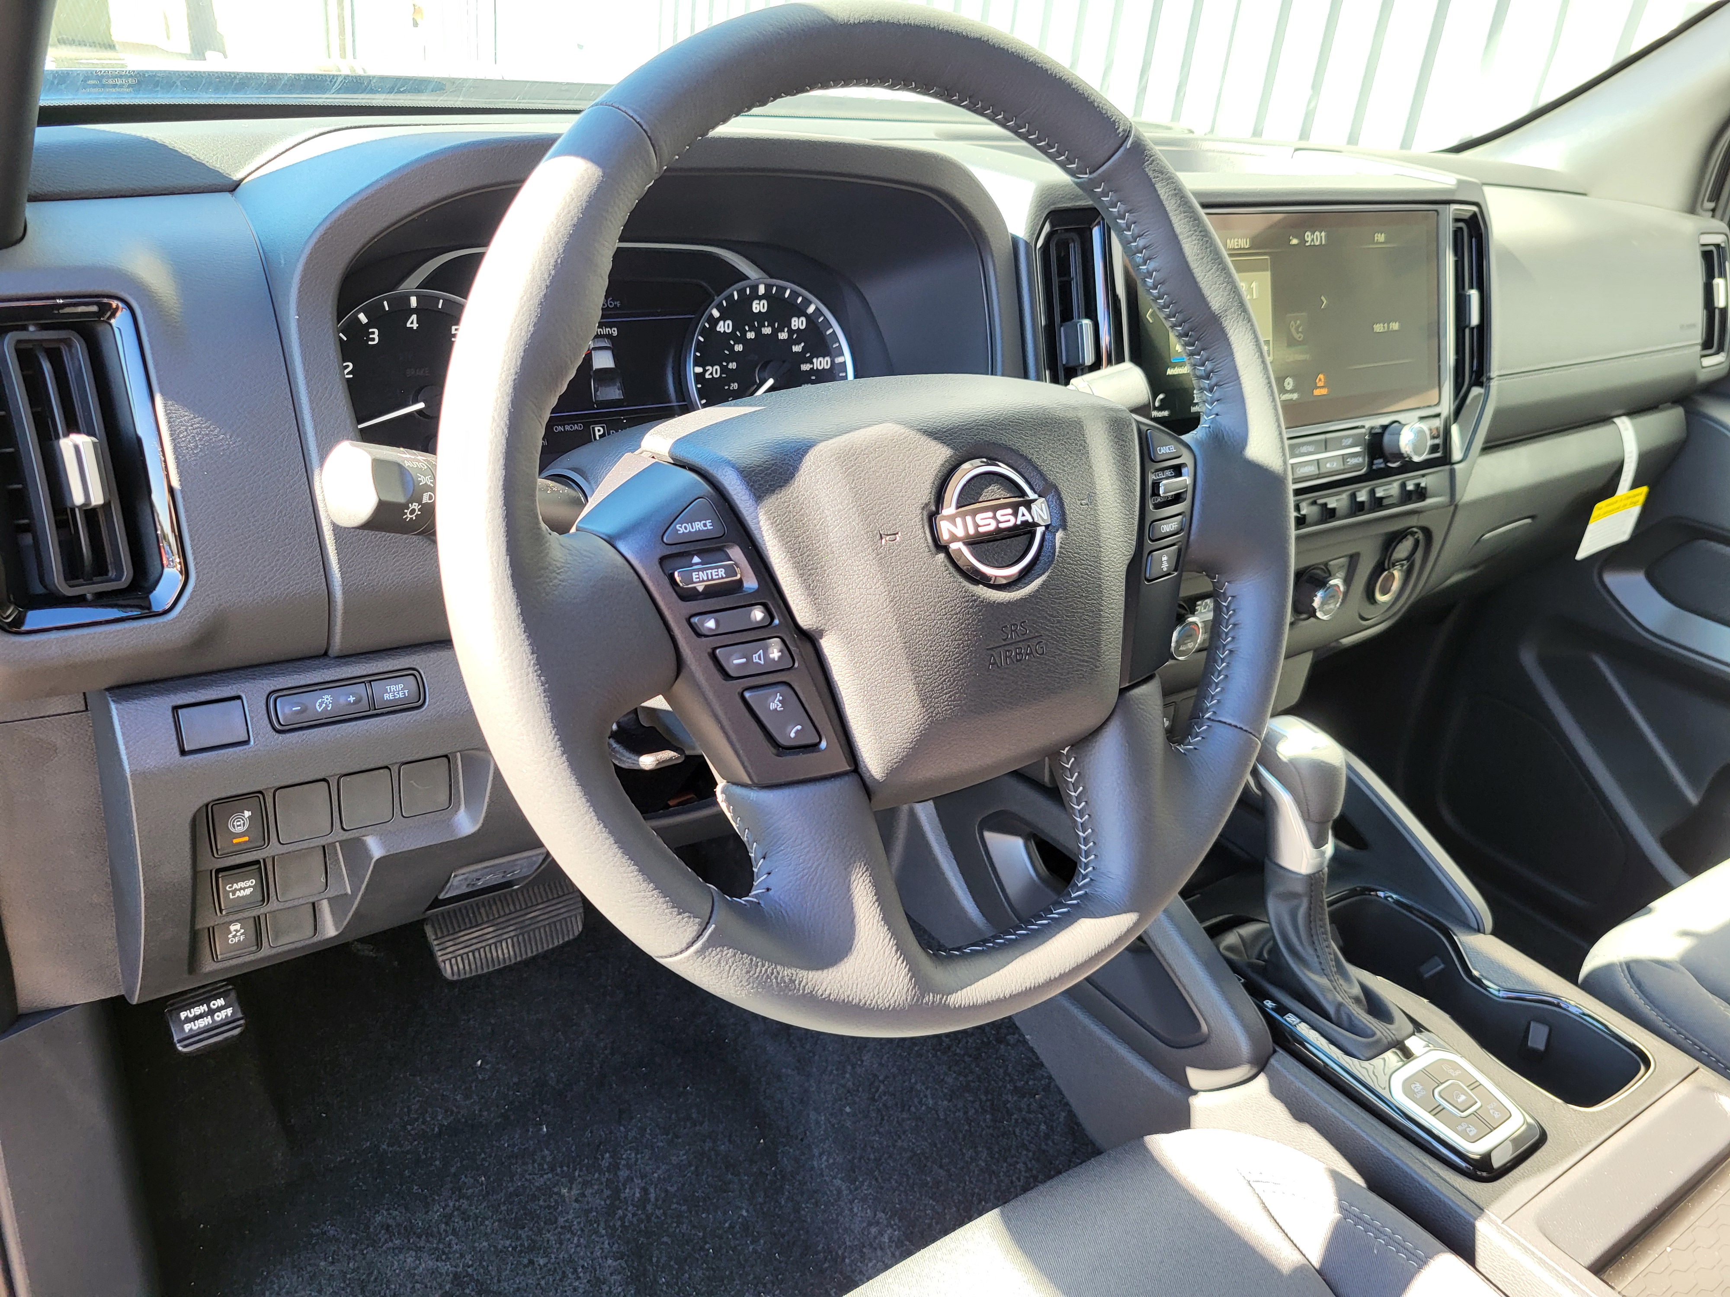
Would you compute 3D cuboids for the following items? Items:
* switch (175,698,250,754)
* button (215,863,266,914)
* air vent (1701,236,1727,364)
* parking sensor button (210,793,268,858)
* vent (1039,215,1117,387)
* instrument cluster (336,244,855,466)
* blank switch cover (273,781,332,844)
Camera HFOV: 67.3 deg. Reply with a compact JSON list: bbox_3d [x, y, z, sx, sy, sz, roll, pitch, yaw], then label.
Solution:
[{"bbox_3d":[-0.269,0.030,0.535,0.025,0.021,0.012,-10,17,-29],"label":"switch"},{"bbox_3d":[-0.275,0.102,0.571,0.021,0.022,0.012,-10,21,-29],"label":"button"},{"bbox_3d":[0.751,-0.313,1.181,0.060,0.116,0.035,-13,12,-32],"label":"air vent"},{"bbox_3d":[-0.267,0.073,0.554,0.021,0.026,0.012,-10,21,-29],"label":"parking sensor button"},{"bbox_3d":[0.104,-0.155,0.699,0.052,0.150,0.035,-13,13,-32],"label":"vent"},{"bbox_3d":[-0.149,-0.155,0.730,0.320,0.136,0.050,-13,13,-32],"label":"instrument cluster"},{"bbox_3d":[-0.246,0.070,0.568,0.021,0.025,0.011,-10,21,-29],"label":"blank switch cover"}]

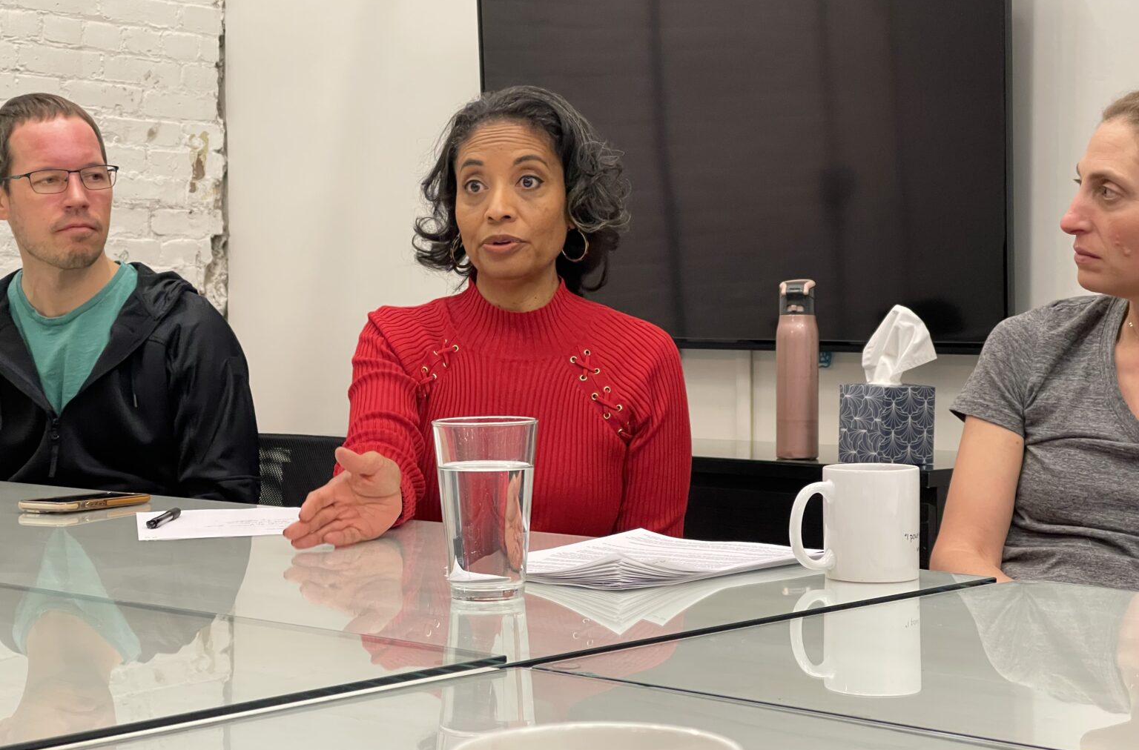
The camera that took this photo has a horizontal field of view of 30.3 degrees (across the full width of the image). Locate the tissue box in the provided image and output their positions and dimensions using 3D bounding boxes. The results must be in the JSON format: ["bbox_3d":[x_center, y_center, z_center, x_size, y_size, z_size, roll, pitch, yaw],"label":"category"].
[{"bbox_3d":[0.507,0.080,3.370,0.107,0.123,0.107,-2,2,-31],"label":"tissue box"}]

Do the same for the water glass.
[{"bbox_3d":[-0.069,0.111,1.755,0.087,0.146,0.087,0,2,0],"label":"water glass"}]

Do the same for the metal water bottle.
[{"bbox_3d":[0.374,-0.010,3.460,0.070,0.292,0.070,0,2,11],"label":"metal water bottle"}]

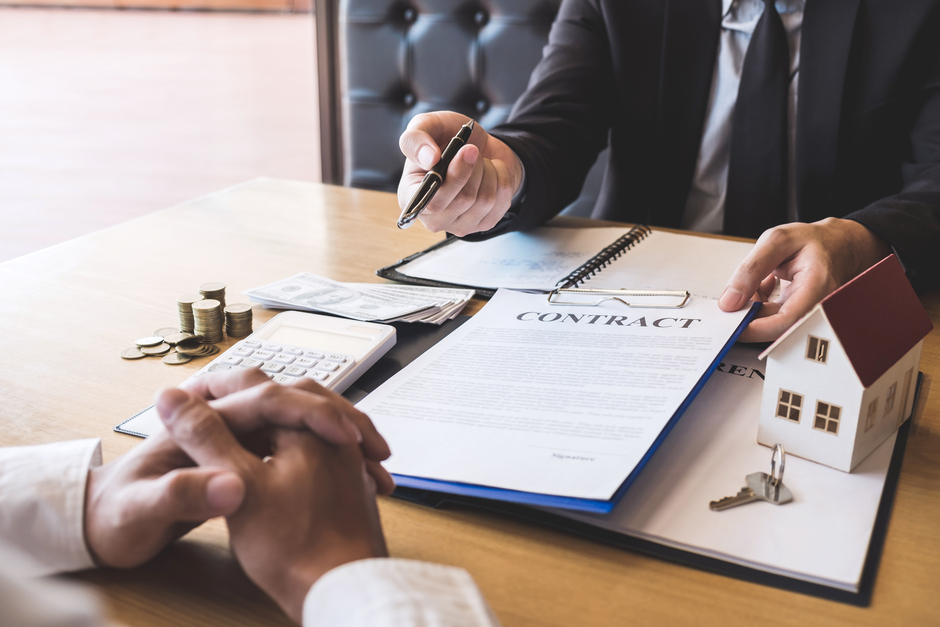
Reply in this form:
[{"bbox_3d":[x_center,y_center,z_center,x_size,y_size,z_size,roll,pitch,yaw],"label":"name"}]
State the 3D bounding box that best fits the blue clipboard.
[{"bbox_3d":[0.046,0.038,0.735,0.222,0.017,0.312,3,21,28],"label":"blue clipboard"}]

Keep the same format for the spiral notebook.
[{"bbox_3d":[0.138,-0.053,1.105,0.368,0.017,0.237,9,22,25],"label":"spiral notebook"}]

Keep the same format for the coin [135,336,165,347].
[{"bbox_3d":[-0.267,0.023,0.912,0.024,0.003,0.024,-1,20,0],"label":"coin"}]

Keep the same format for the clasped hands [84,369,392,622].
[{"bbox_3d":[-0.116,0.089,0.547,0.150,0.105,0.128,4,20,13],"label":"clasped hands"}]

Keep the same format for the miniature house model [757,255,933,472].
[{"bbox_3d":[0.243,0.028,0.711,0.069,0.104,0.106,15,25,38],"label":"miniature house model"}]

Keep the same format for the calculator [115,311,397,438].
[{"bbox_3d":[-0.141,0.039,0.845,0.111,0.017,0.188,7,21,22],"label":"calculator"}]

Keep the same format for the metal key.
[{"bbox_3d":[0.160,0.098,0.643,0.049,0.026,0.036,-8,21,-21],"label":"metal key"}]

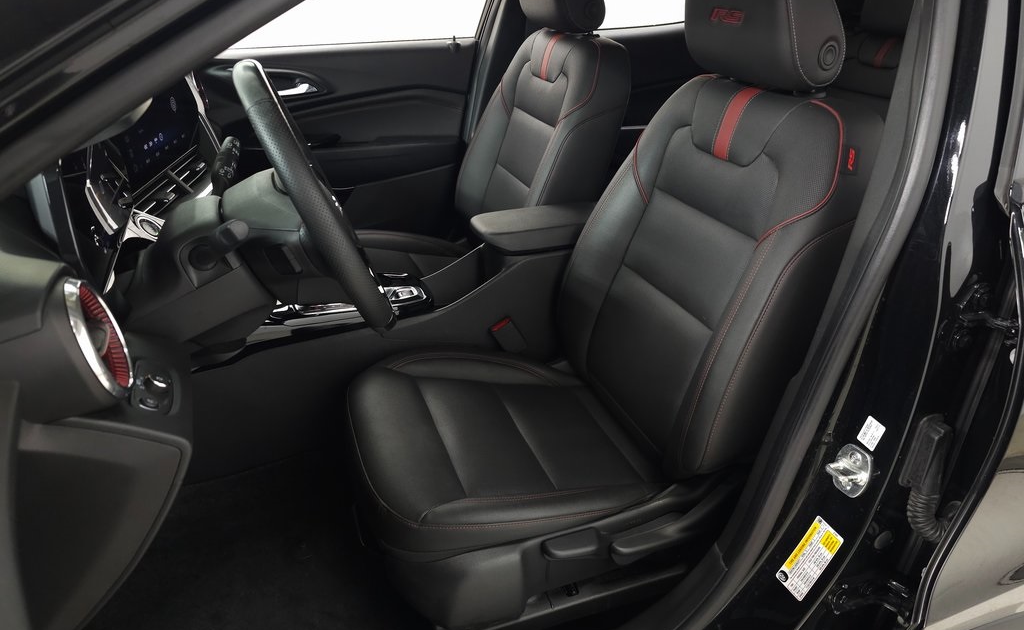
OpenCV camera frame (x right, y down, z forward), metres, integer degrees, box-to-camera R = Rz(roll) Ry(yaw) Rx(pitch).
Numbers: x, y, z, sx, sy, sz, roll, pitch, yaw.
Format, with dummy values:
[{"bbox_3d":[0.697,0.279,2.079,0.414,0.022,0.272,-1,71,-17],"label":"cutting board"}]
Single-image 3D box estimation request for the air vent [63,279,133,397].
[{"bbox_3d":[-0.357,0.021,0.591,0.032,0.115,0.115,-21,34,-16],"label":"air vent"}]

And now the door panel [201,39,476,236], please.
[{"bbox_3d":[-0.529,-0.405,1.896,0.900,0.640,0.110,-10,31,-18],"label":"door panel"}]

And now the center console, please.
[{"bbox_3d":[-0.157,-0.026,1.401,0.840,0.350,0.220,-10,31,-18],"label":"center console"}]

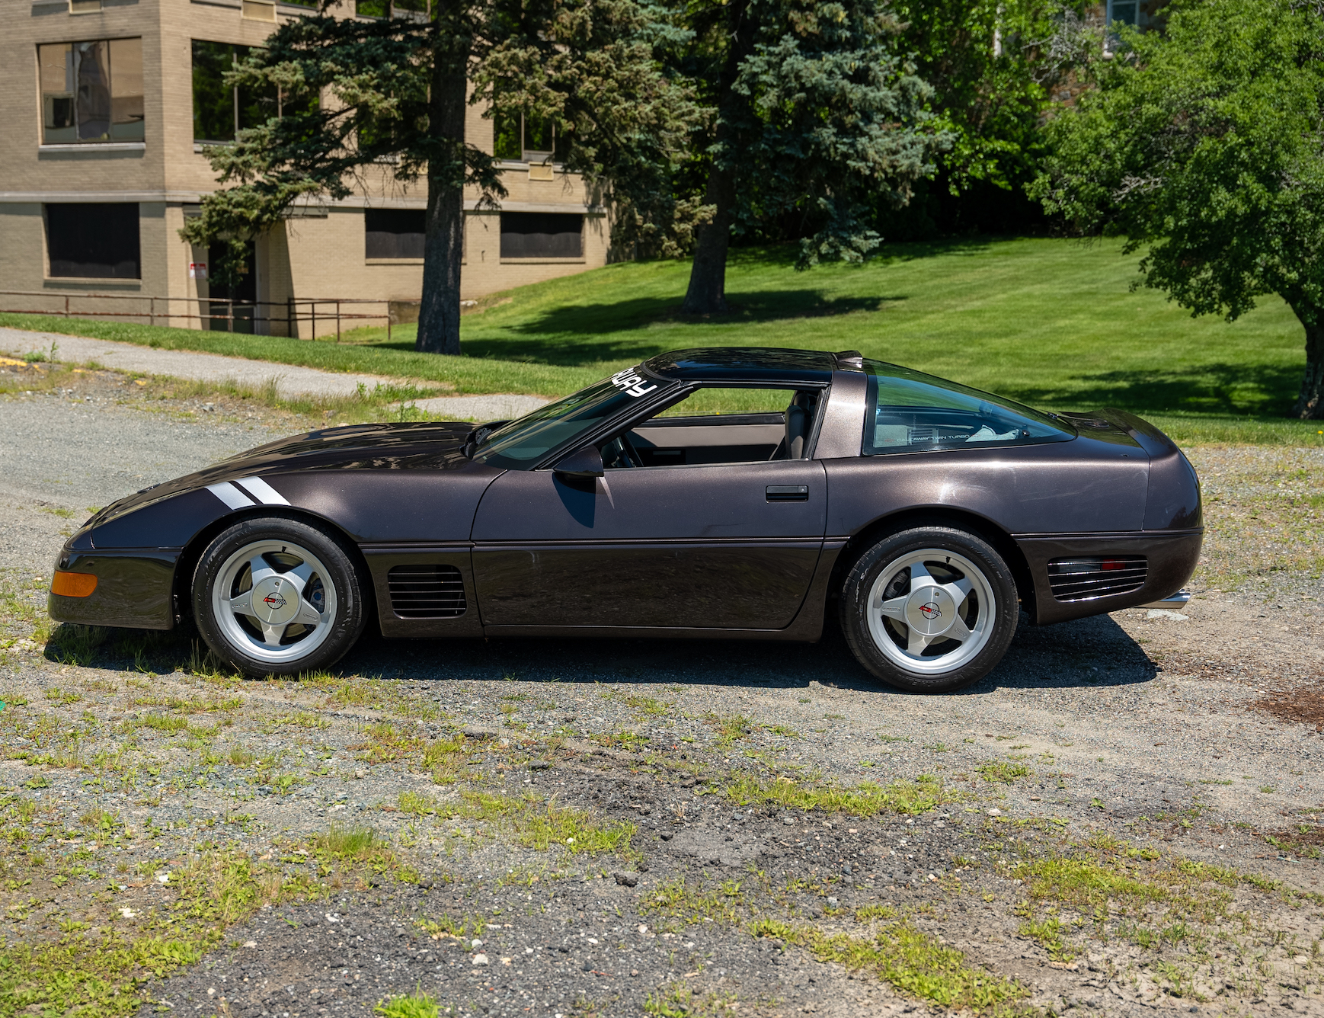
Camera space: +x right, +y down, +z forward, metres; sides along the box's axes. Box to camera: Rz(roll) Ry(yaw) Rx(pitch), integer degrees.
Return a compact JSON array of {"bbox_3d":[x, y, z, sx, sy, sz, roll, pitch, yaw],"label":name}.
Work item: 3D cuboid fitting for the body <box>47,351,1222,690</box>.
[{"bbox_3d":[-0.147,-0.055,7.414,4.500,1.185,1.830,1,9,3],"label":"body"}]

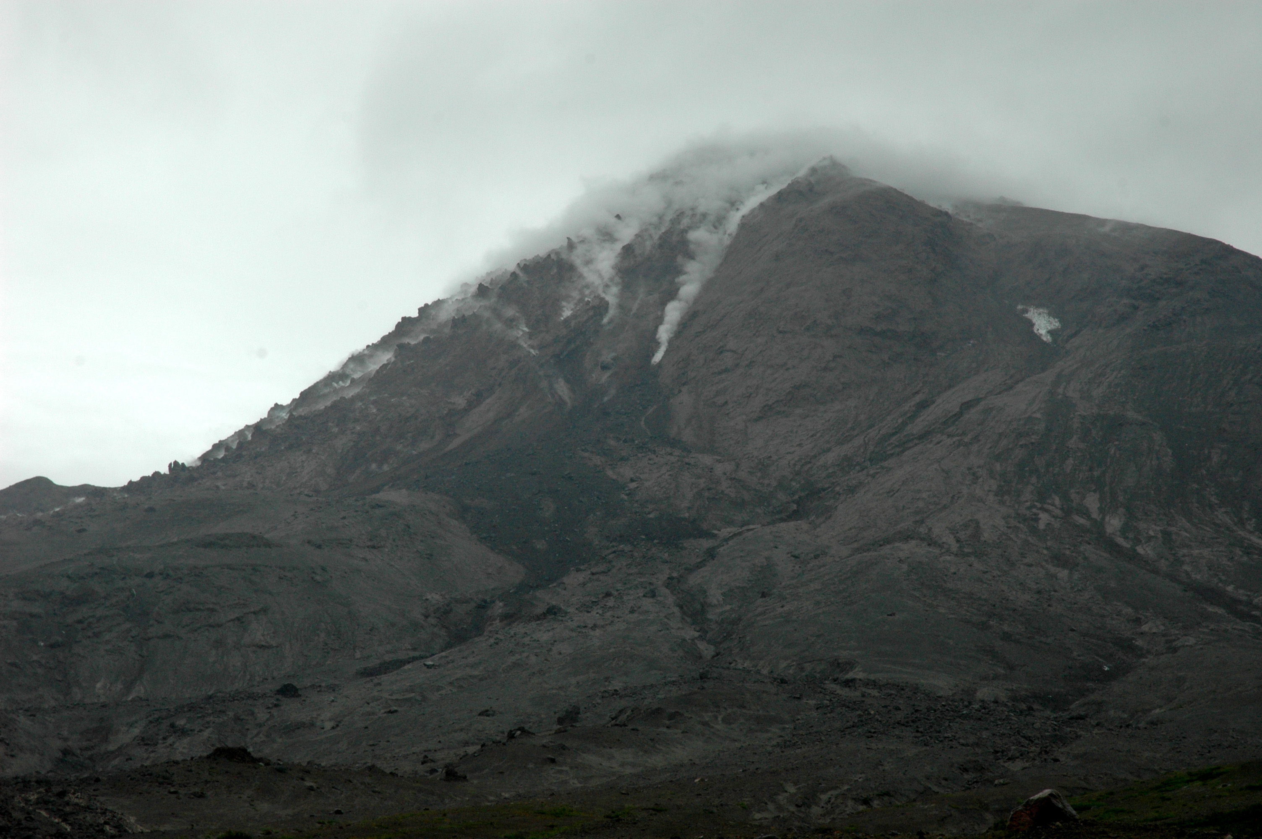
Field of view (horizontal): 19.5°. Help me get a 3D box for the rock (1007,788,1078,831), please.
[{"bbox_3d":[9.515,9.012,85.000,1.641,0.957,1.300,-1,-6,6],"label":"rock"}]

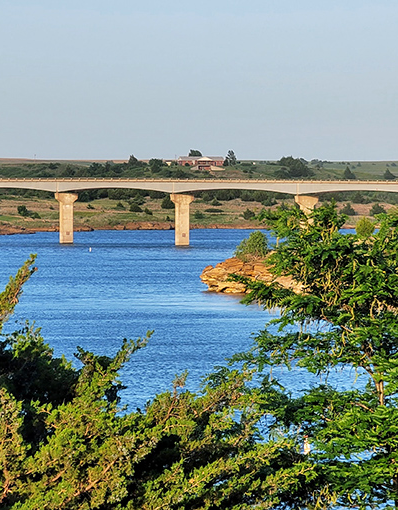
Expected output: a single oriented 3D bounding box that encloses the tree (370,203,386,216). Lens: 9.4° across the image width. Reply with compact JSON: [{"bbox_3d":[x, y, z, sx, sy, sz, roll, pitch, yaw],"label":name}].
[{"bbox_3d":[74.450,-18.720,1005.000,6.660,5.410,6.240,0,2,0],"label":"tree"}]

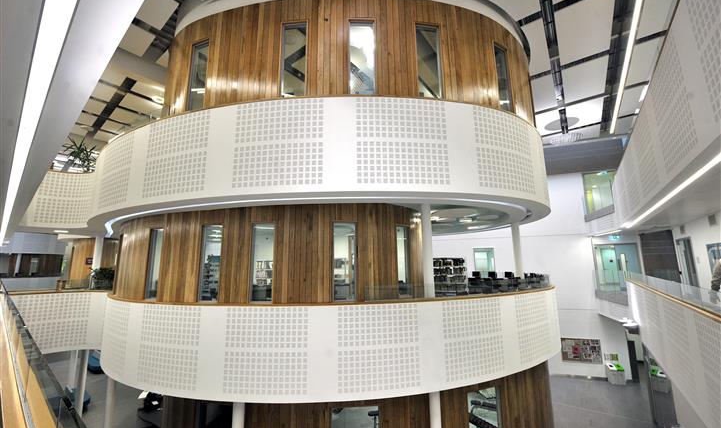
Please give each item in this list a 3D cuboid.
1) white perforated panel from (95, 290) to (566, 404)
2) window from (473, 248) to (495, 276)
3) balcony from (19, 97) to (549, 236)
[{"bbox_3d":[-0.977,2.962,7.296,14.800,1.800,3.900,-1,-8,0],"label":"white perforated panel"},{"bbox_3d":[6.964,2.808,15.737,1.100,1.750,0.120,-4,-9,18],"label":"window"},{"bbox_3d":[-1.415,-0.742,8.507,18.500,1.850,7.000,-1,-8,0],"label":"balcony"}]

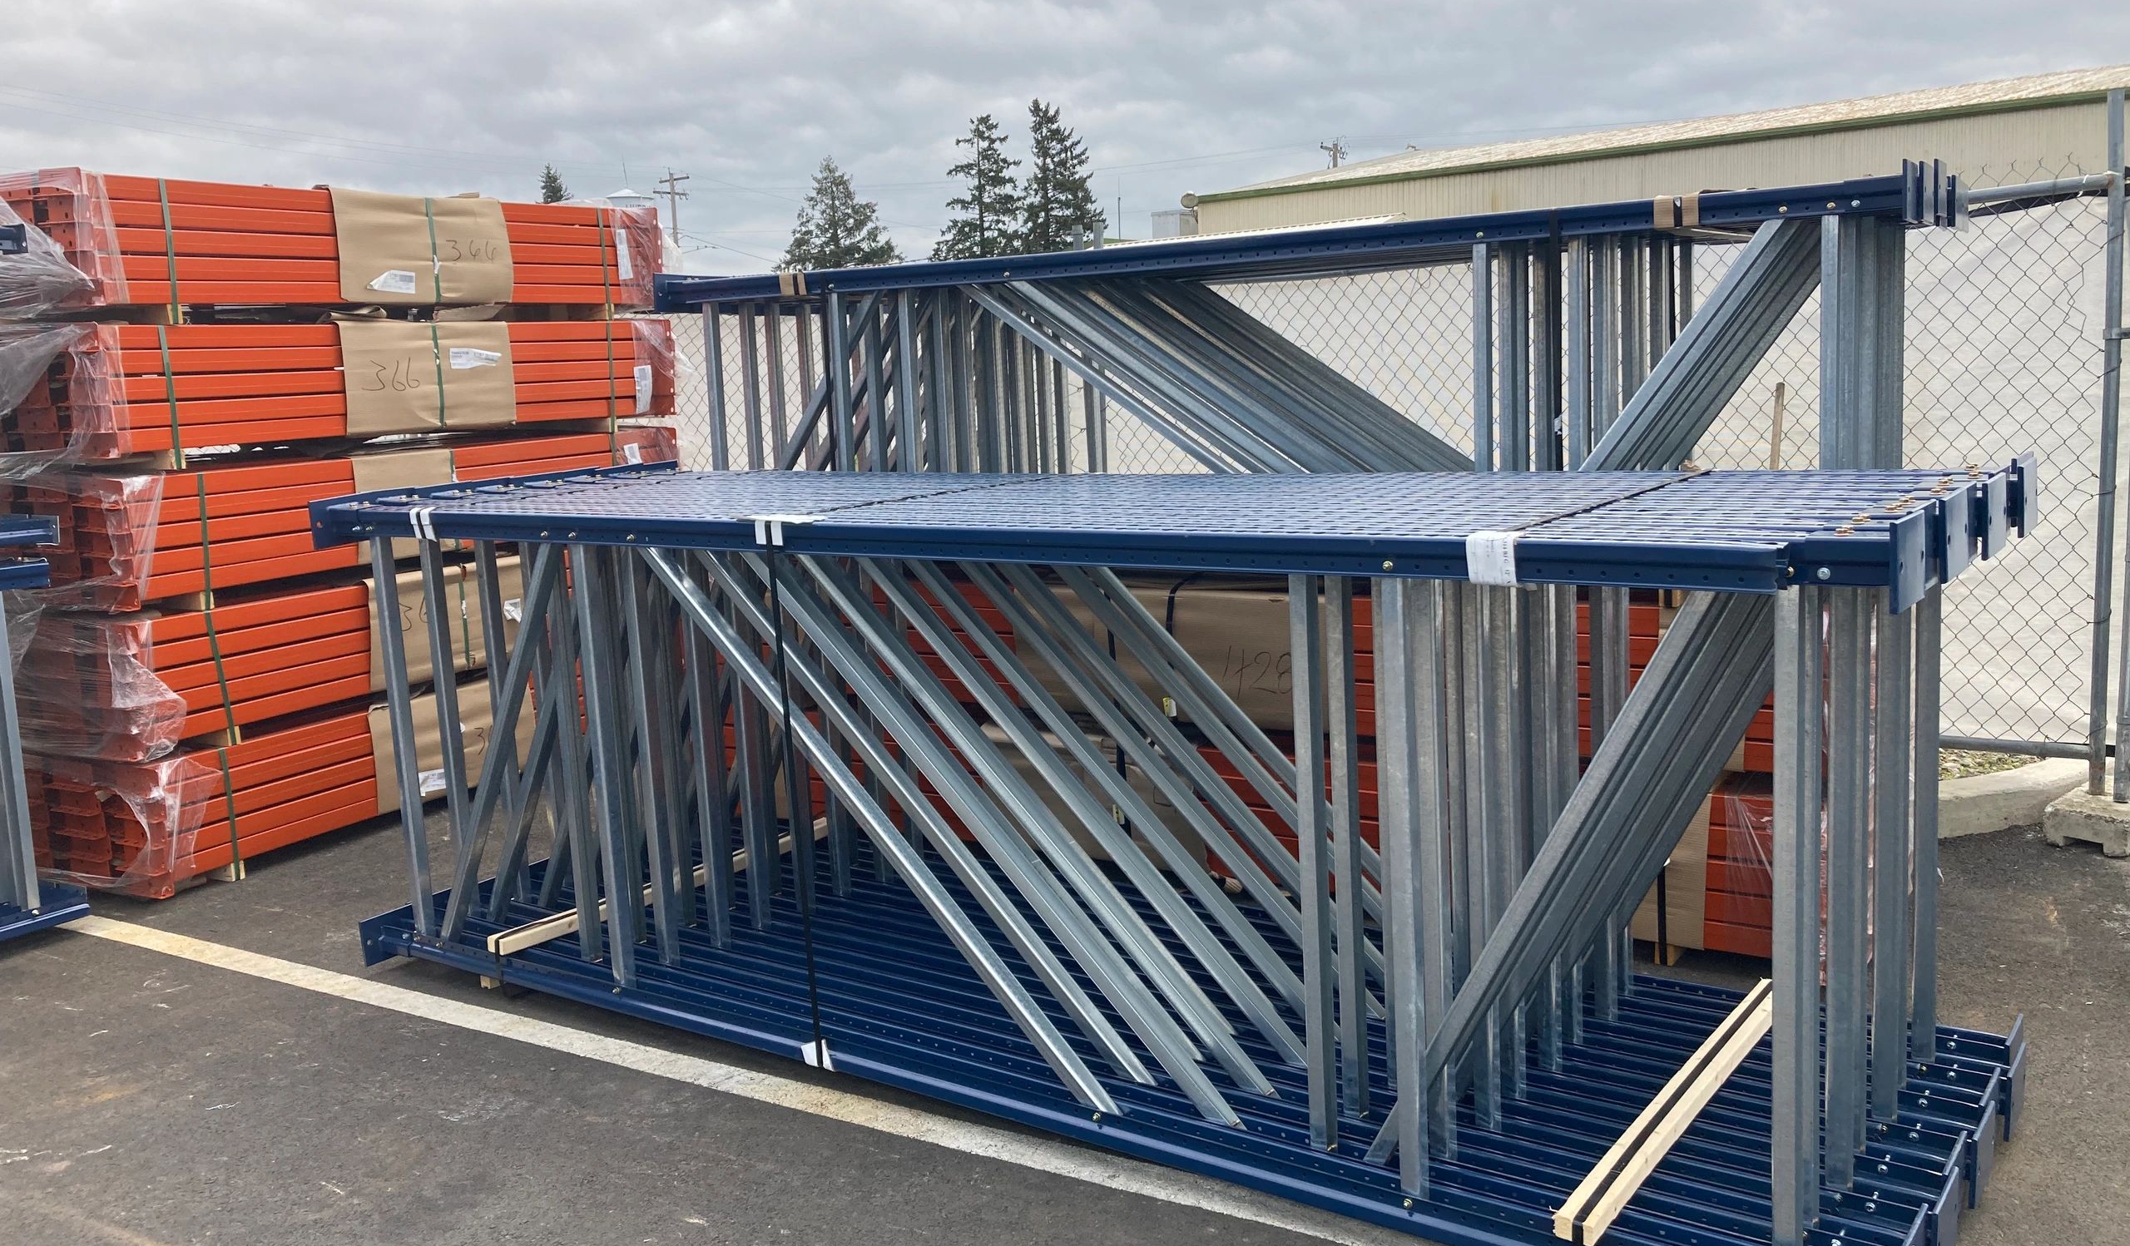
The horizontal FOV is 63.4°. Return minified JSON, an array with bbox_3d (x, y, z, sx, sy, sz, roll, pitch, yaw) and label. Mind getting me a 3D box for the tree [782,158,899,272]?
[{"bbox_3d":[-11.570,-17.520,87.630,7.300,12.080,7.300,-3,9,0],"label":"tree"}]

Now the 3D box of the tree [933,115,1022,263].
[{"bbox_3d":[-4.290,-19.350,90.000,5.690,14.100,5.690,-3,9,0],"label":"tree"}]

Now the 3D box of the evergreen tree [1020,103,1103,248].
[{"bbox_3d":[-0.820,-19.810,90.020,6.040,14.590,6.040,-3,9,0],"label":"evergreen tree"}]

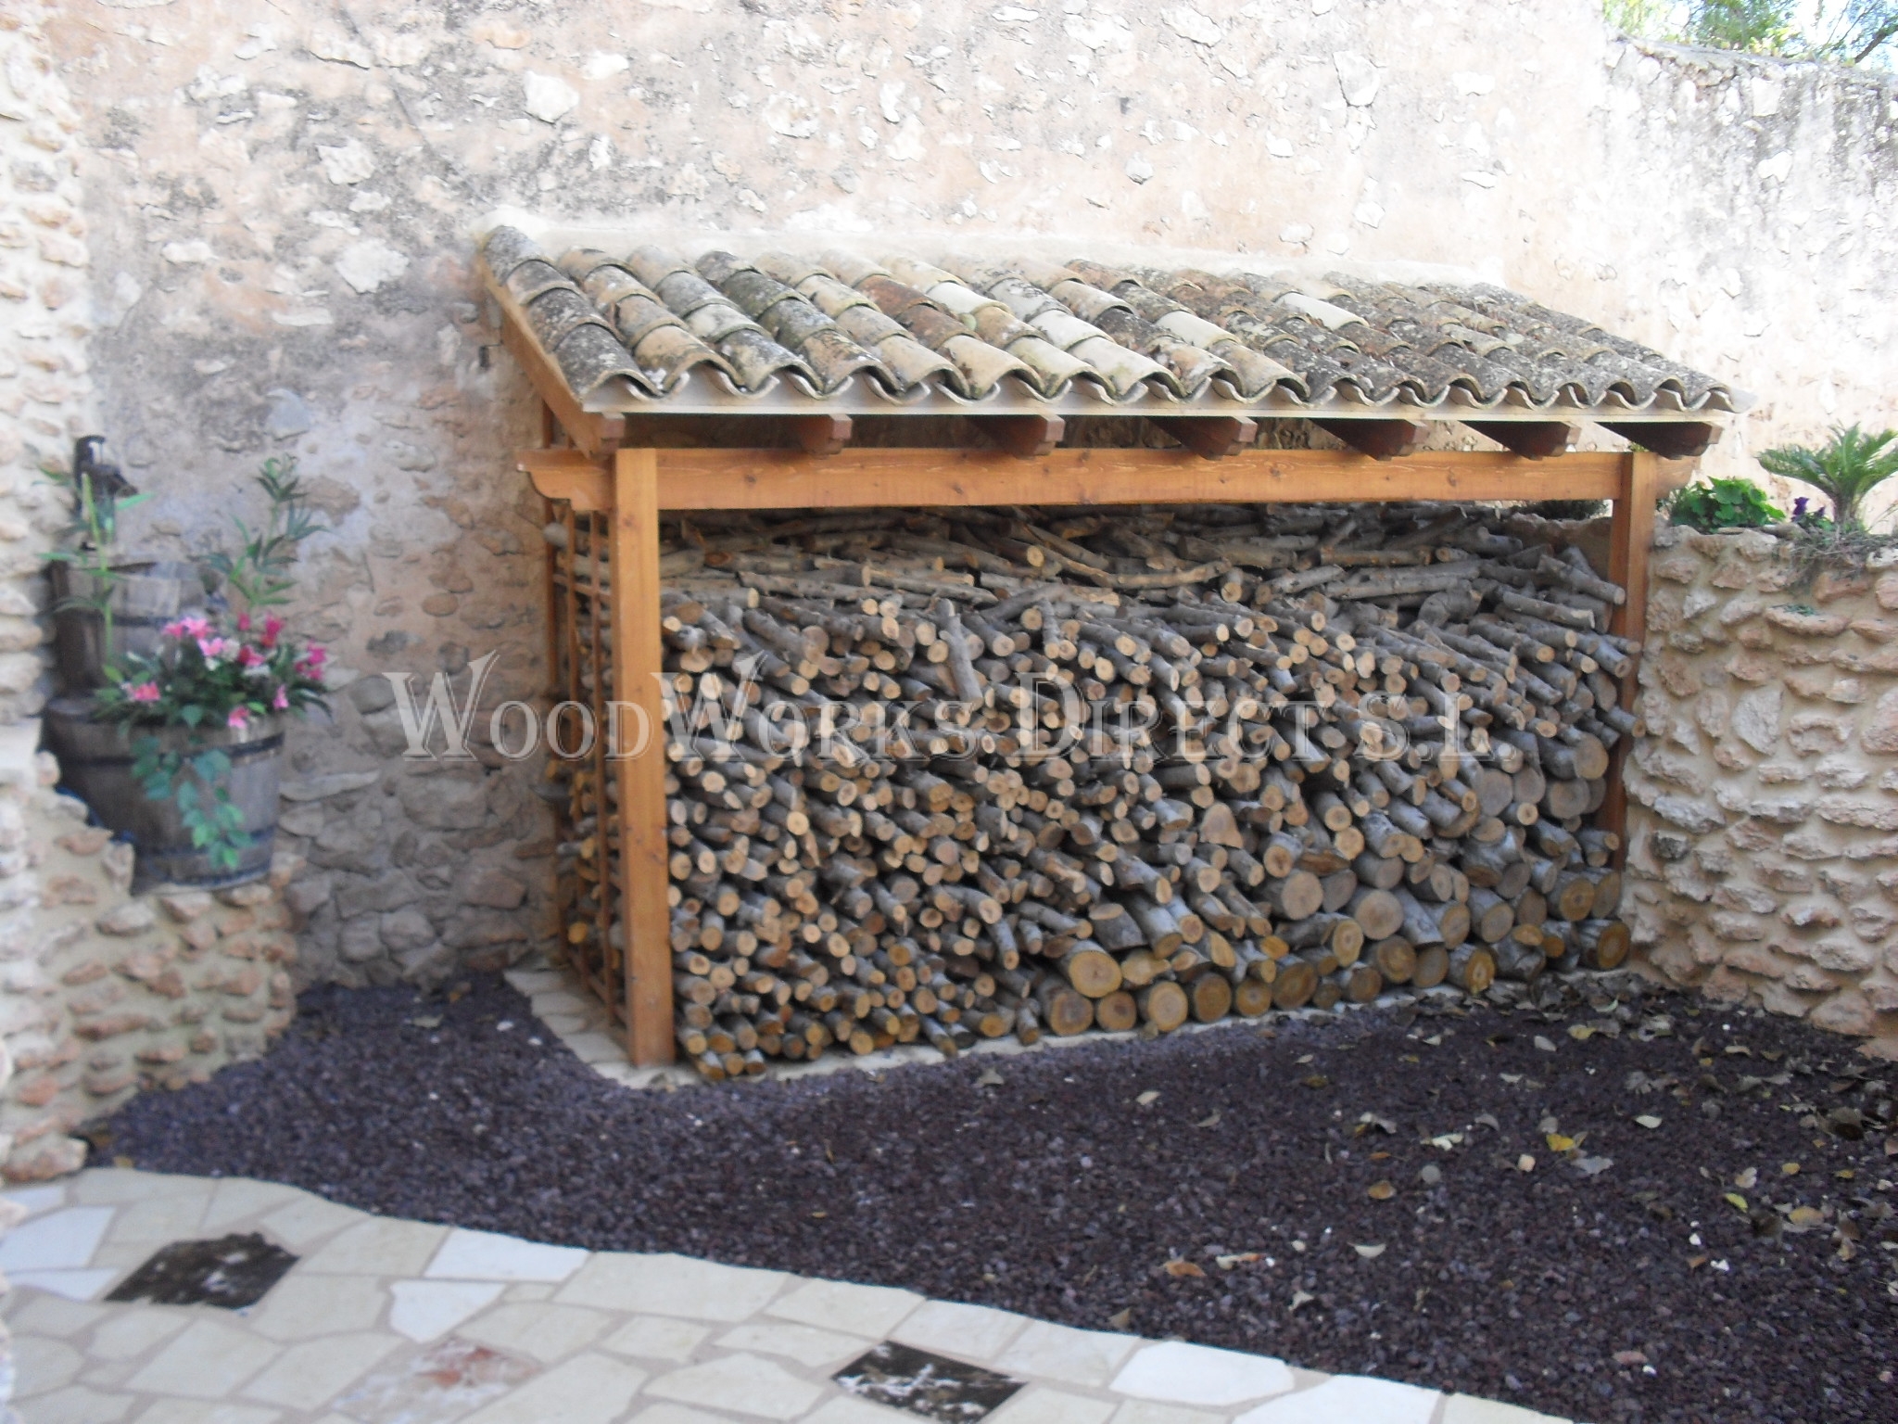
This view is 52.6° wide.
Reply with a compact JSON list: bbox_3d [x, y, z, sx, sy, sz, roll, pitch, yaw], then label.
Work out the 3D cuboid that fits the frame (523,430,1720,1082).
[{"bbox_3d":[0.510,-0.037,6.238,4.000,1.650,1.150,-3,8,-25],"label":"frame"}]

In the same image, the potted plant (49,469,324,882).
[{"bbox_3d":[-2.160,-0.120,5.420,0.760,1.130,0.700,-3,8,-22],"label":"potted plant"}]

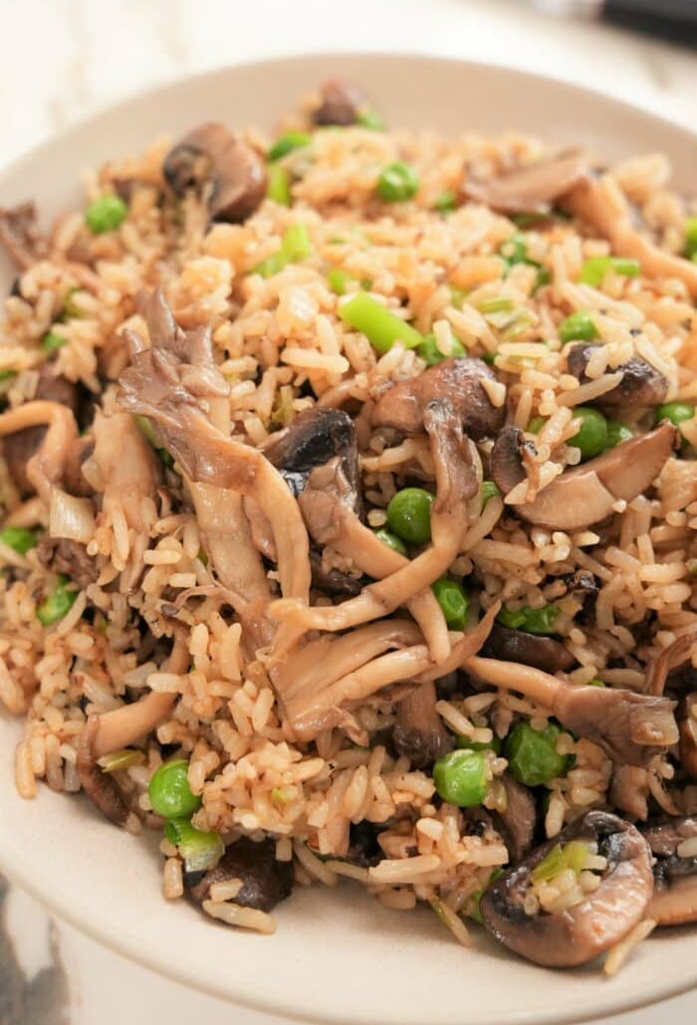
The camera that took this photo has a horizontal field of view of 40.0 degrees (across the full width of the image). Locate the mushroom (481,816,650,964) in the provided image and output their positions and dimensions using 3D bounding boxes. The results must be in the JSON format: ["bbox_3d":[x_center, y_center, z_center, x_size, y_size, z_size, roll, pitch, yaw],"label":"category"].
[{"bbox_3d":[0.036,0.063,0.160,0.028,0.013,0.019,-36,84,-6],"label":"mushroom"}]

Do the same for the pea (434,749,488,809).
[{"bbox_3d":[0.018,0.043,0.156,0.009,0.009,0.009,6,60,0],"label":"pea"}]

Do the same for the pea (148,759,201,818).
[{"bbox_3d":[-0.029,0.047,0.163,0.010,0.010,0.010,1,59,-4],"label":"pea"}]

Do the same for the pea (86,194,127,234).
[{"bbox_3d":[-0.055,-0.068,0.218,0.009,0.009,0.009,6,60,0],"label":"pea"}]

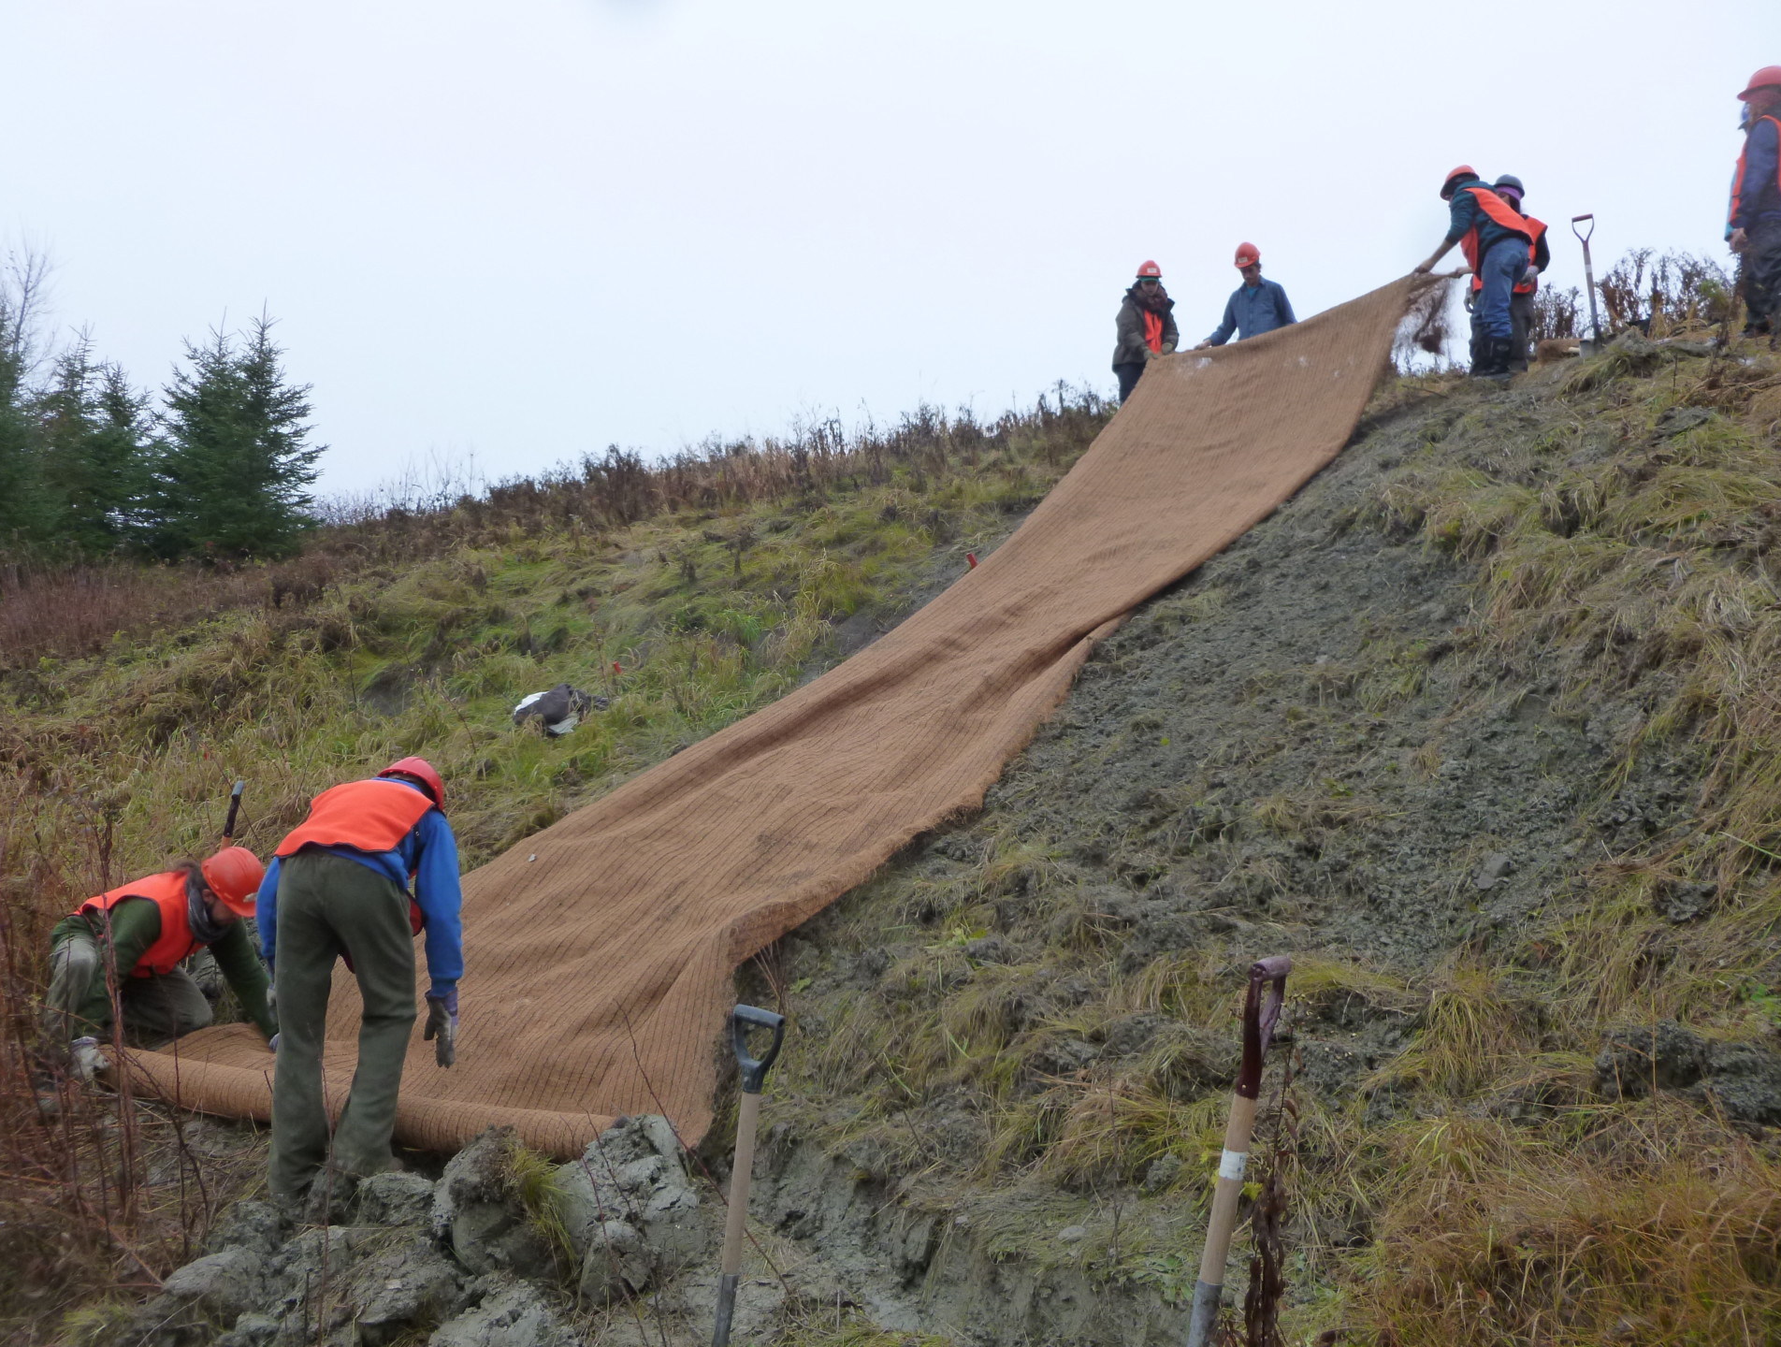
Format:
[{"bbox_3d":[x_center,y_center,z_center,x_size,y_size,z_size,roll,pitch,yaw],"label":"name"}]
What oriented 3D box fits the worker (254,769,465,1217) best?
[{"bbox_3d":[-1.760,0.985,4.820,0.660,1.360,0.850,0,-1,7],"label":"worker"}]

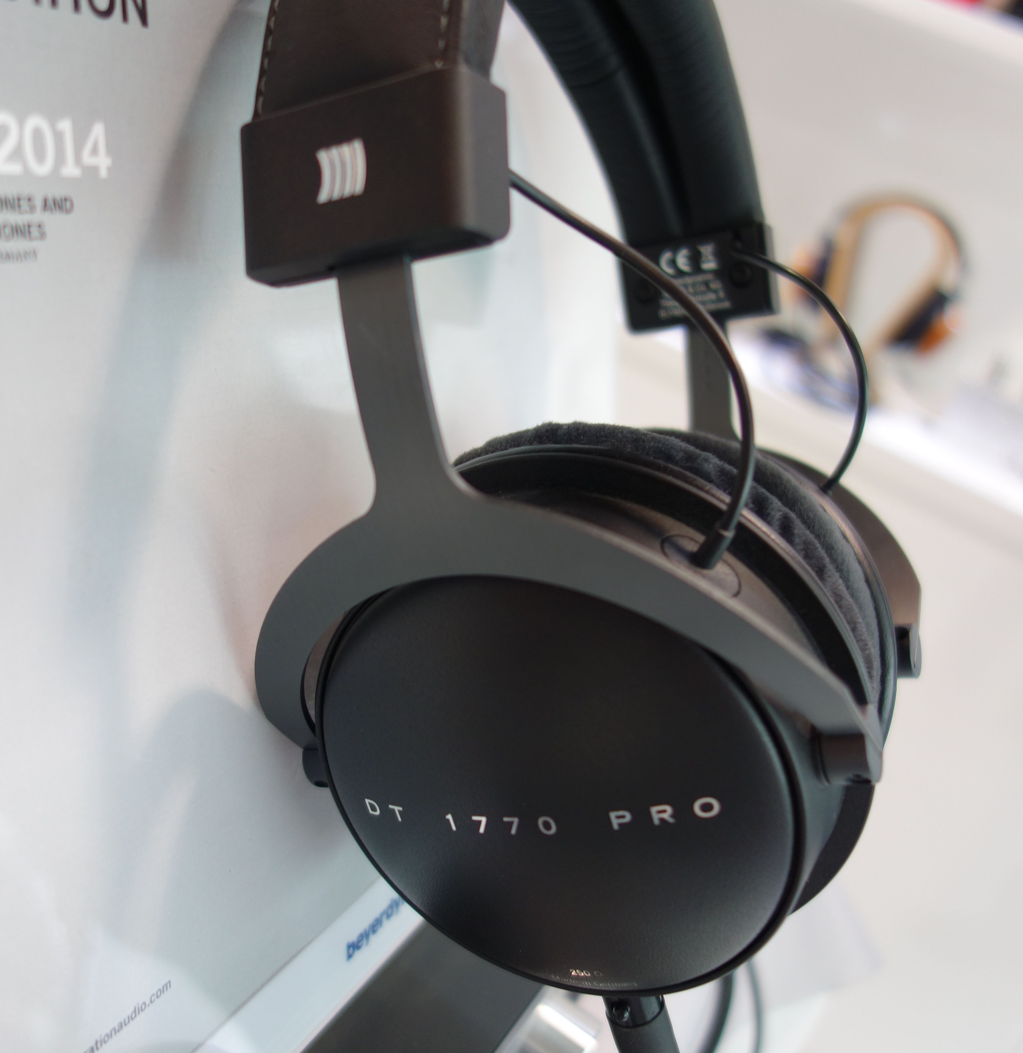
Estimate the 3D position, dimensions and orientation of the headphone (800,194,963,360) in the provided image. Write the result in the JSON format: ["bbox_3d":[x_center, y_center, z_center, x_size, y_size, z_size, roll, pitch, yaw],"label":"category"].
[{"bbox_3d":[0.502,-0.343,1.600,0.205,0.190,0.100,29,23,17],"label":"headphone"}]

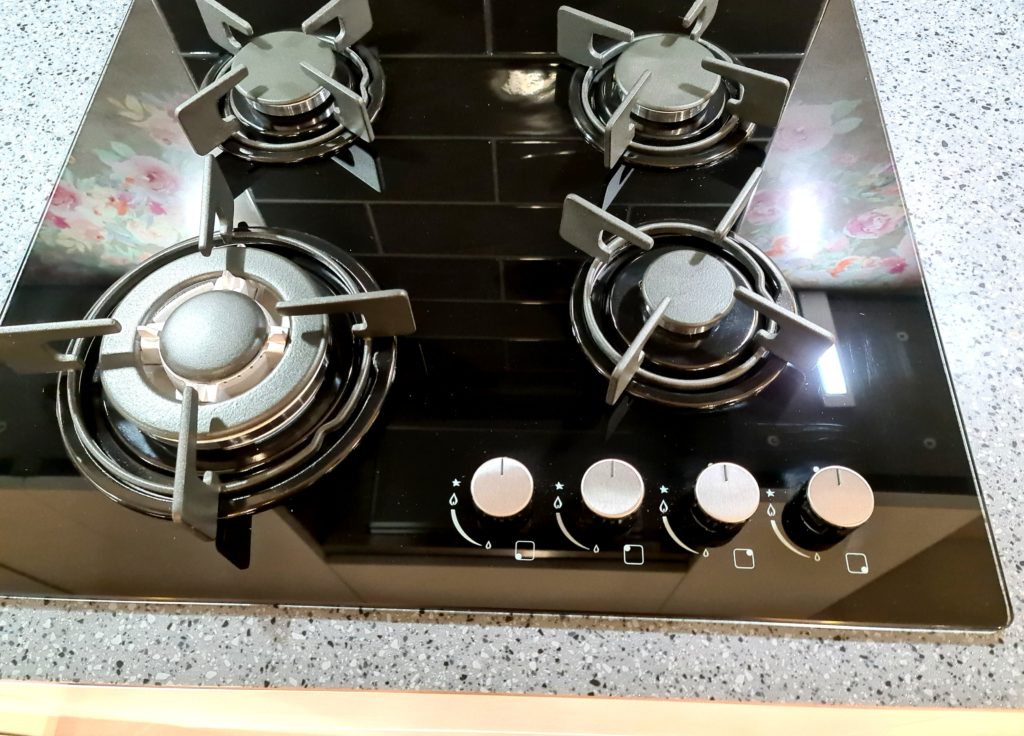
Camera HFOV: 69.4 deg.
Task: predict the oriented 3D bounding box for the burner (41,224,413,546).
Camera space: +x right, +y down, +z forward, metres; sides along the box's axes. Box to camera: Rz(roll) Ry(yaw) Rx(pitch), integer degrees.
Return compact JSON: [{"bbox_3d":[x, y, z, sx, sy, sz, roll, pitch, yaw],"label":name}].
[{"bbox_3d":[-0.173,-0.015,0.433,0.220,0.051,0.220,1,63,3],"label":"burner"}]

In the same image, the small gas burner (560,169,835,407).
[{"bbox_3d":[0.105,-0.048,0.442,0.143,0.049,0.143,1,63,3],"label":"small gas burner"}]

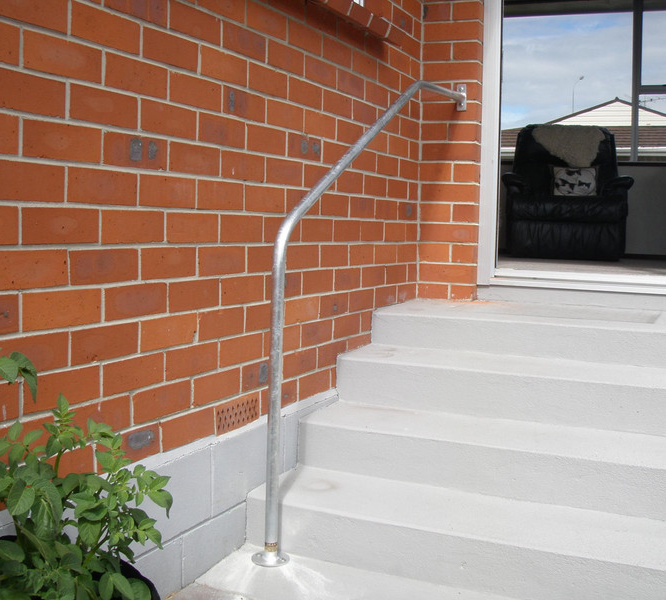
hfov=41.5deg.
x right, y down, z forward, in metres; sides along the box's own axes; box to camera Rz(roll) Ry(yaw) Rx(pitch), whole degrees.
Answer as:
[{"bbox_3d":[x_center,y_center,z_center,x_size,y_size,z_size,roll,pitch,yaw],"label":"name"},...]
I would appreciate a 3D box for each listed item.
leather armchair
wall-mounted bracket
[{"bbox_3d":[1.665,-0.800,6.250,0.920,1.000,0.930,3,5,12],"label":"leather armchair"},{"bbox_3d":[0.541,-0.848,3.680,0.041,0.112,0.016,4,5,25],"label":"wall-mounted bracket"}]

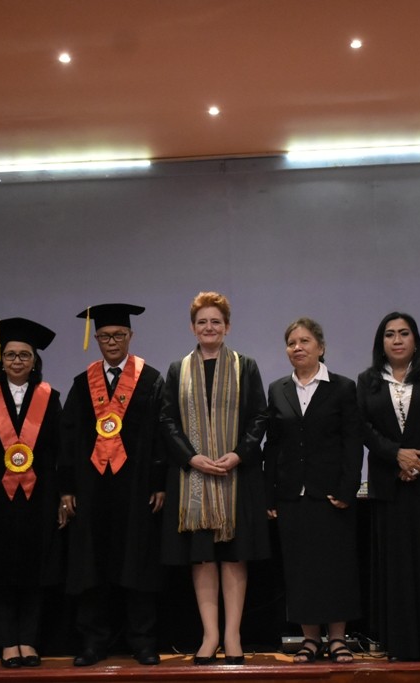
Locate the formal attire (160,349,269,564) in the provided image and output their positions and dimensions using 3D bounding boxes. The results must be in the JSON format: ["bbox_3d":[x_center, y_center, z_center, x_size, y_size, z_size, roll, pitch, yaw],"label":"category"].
[{"bbox_3d":[0.022,0.557,4.964,0.520,1.040,0.340,-2,-7,0],"label":"formal attire"}]

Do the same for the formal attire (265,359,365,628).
[{"bbox_3d":[0.495,0.753,4.946,0.470,1.214,0.330,-3,-7,15],"label":"formal attire"}]

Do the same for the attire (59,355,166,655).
[{"bbox_3d":[-0.472,0.776,4.949,0.540,1.395,0.330,-2,-7,2],"label":"attire"}]

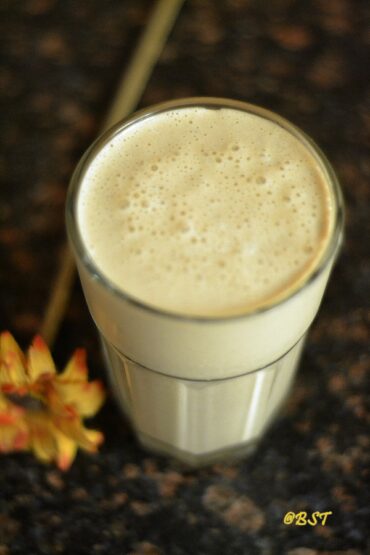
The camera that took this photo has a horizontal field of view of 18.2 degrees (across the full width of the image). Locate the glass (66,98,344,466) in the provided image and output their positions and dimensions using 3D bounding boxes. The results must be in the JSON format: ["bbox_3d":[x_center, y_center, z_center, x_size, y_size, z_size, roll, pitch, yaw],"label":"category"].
[{"bbox_3d":[0.007,0.012,0.413,0.086,0.128,0.086,0,57,0],"label":"glass"}]

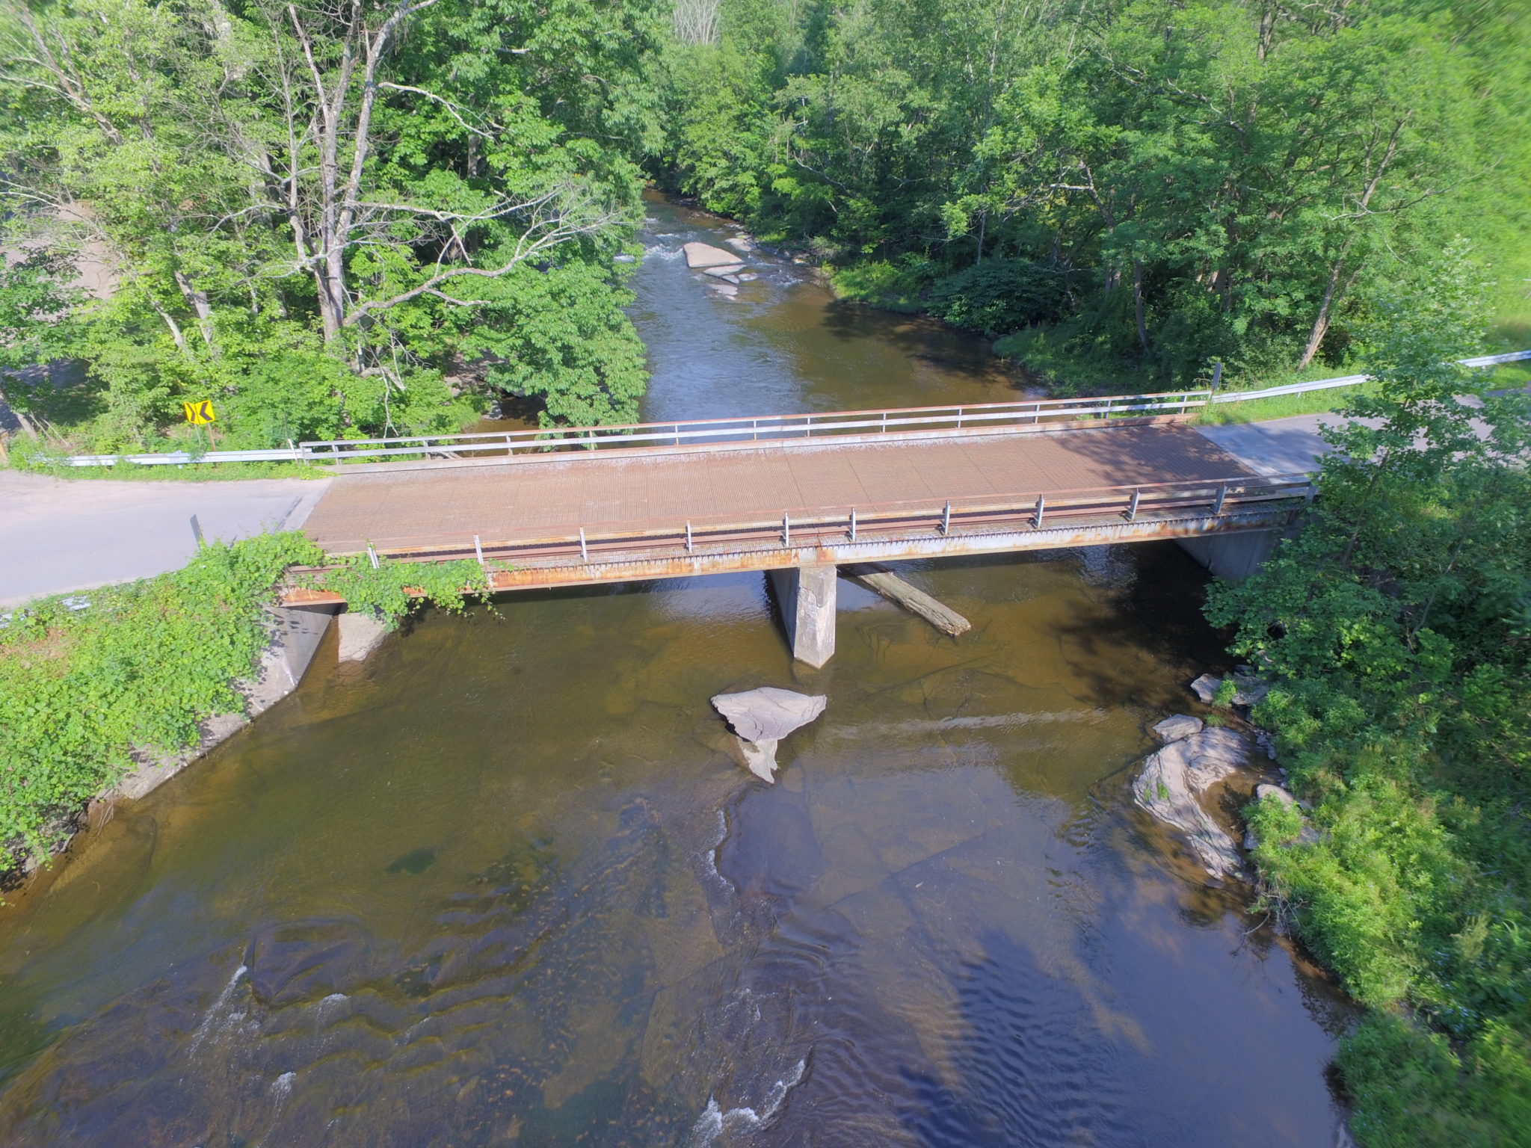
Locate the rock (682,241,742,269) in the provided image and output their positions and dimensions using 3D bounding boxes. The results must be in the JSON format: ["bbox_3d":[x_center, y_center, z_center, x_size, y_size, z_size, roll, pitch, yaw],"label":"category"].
[{"bbox_3d":[-3.844,-22.979,63.884,3.806,0.900,6.600,-9,32,-13],"label":"rock"}]

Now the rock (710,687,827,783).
[{"bbox_3d":[0.108,3.861,21.341,2.911,0.650,3.063,-1,31,-1],"label":"rock"}]

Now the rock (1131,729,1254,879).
[{"bbox_3d":[9.422,4.763,19.701,2.242,0.650,4.821,14,34,22],"label":"rock"}]

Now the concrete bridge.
[{"bbox_3d":[0.944,-1.307,25.833,27.280,4.642,7.260,-4,31,-7],"label":"concrete bridge"}]

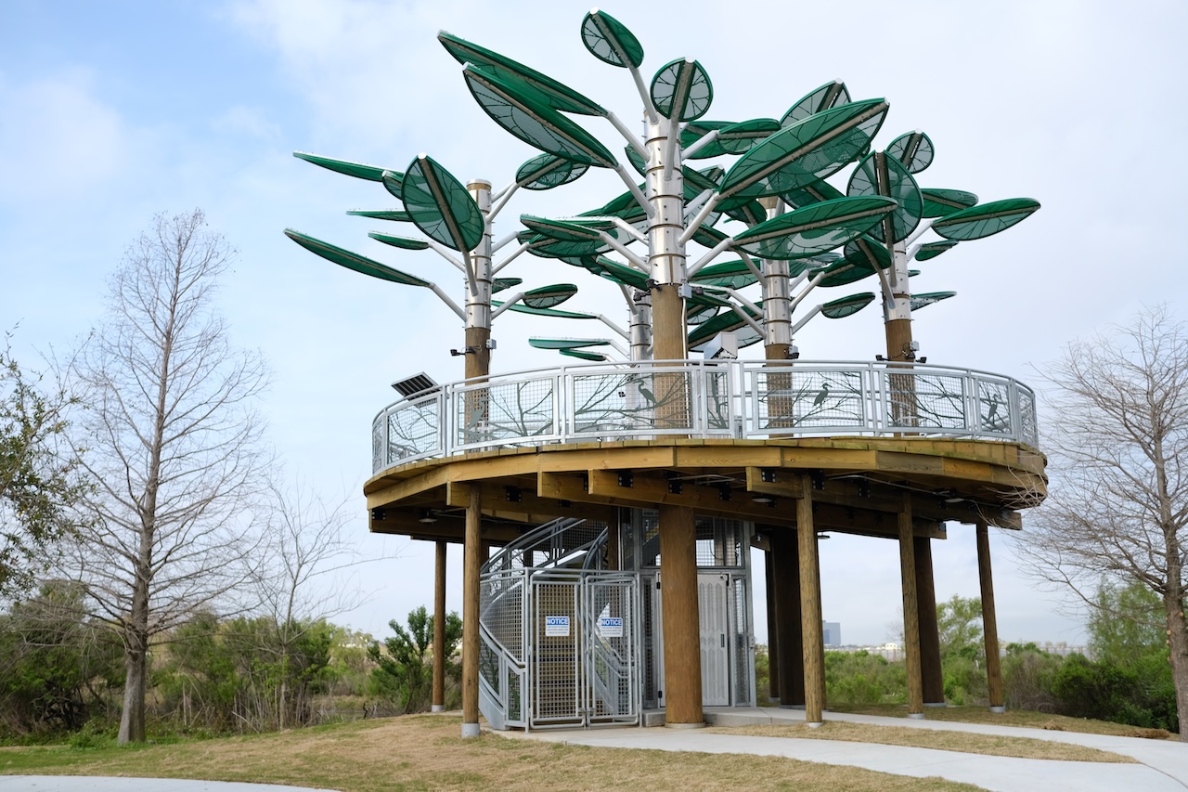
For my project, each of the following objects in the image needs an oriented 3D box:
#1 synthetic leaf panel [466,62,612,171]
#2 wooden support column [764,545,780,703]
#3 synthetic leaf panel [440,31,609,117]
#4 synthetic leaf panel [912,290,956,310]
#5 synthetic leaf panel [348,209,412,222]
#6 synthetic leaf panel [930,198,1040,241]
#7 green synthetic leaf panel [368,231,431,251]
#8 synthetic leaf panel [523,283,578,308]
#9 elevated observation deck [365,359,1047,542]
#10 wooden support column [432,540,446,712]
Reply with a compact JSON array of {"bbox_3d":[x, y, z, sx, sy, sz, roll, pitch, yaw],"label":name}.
[{"bbox_3d":[-0.761,-3.913,16.500,2.590,0.230,1.200,28,-9,-25],"label":"synthetic leaf panel"},{"bbox_3d":[3.578,4.519,23.160,0.210,3.142,0.210,-1,-12,0],"label":"wooden support column"},{"bbox_3d":[-1.048,-4.689,17.065,2.664,0.230,1.200,21,-3,-15],"label":"synthetic leaf panel"},{"bbox_3d":[6.684,-1.852,23.191,1.150,0.220,2.500,-25,-9,28],"label":"synthetic leaf panel"},{"bbox_3d":[-4.117,-3.708,23.686,2.780,0.180,1.200,8,3,35],"label":"synthetic leaf panel"},{"bbox_3d":[7.890,-3.551,22.989,2.768,0.200,1.220,-11,-26,-22],"label":"synthetic leaf panel"},{"bbox_3d":[-3.769,-3.054,22.498,1.310,0.170,0.880,11,-6,12],"label":"green synthetic leaf panel"},{"bbox_3d":[-0.827,-1.966,22.318,1.431,0.170,0.800,-12,-16,-44],"label":"synthetic leaf panel"},{"bbox_3d":[1.845,1.473,20.598,11.600,1.930,11.600,-2,-12,5],"label":"elevated observation deck"},{"bbox_3d":[-2.831,4.142,21.111,0.235,3.079,0.235,1,-12,-8],"label":"wooden support column"}]

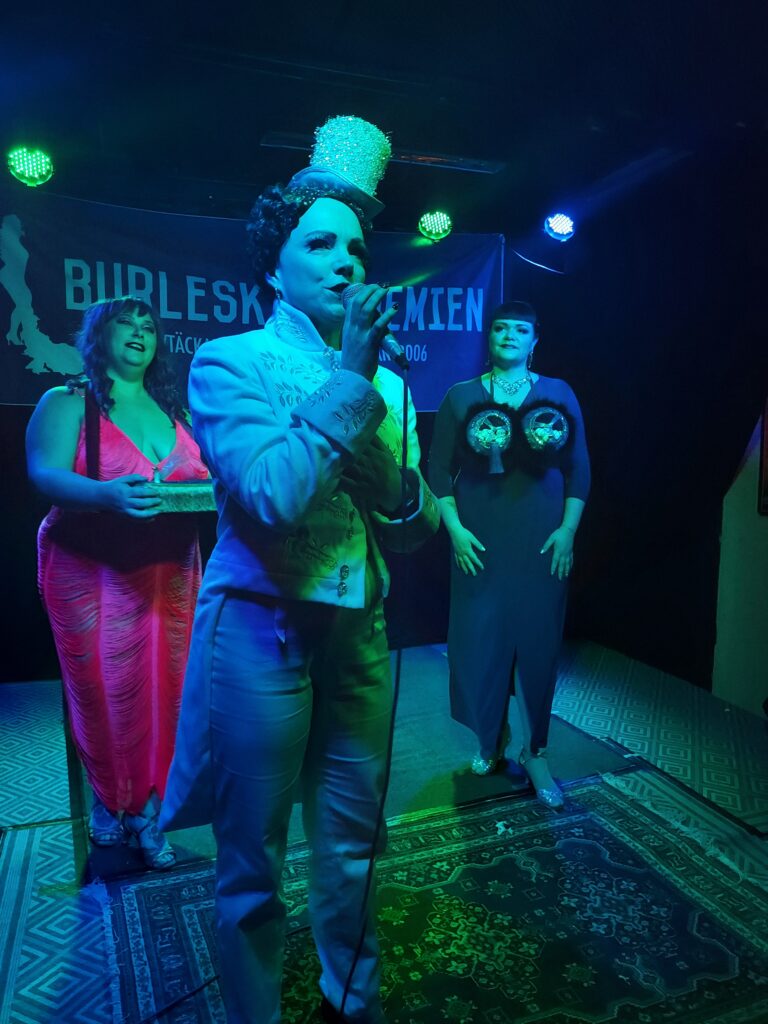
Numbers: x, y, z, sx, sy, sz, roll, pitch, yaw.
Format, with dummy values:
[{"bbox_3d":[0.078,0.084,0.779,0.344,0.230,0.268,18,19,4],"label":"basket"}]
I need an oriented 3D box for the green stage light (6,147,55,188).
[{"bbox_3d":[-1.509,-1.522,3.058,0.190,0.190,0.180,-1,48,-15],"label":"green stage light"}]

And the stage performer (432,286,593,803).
[{"bbox_3d":[0.466,0.131,2.567,0.600,1.740,0.460,1,6,2],"label":"stage performer"}]

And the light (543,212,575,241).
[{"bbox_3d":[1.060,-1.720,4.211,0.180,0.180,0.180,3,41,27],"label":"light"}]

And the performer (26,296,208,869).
[{"bbox_3d":[-0.735,0.211,2.107,0.670,1.665,0.500,-3,7,-31],"label":"performer"}]

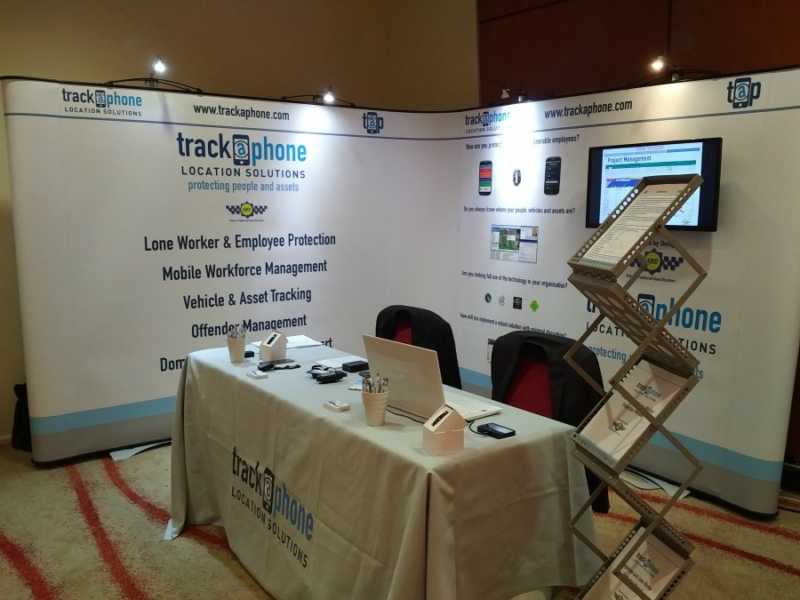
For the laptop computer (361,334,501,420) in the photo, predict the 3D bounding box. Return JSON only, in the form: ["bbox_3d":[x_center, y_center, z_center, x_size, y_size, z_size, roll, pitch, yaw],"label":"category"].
[{"bbox_3d":[0.131,0.289,2.462,0.395,0.309,0.391,-9,14,-44],"label":"laptop computer"}]

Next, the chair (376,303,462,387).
[{"bbox_3d":[-0.059,0.532,3.542,0.550,0.950,0.570,10,14,43],"label":"chair"}]

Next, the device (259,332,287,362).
[{"bbox_3d":[-0.652,0.239,3.233,0.098,0.130,0.090,-8,13,-41],"label":"device"}]

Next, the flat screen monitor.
[{"bbox_3d":[1.354,-0.609,3.363,0.060,0.452,0.742,-7,13,-39],"label":"flat screen monitor"}]

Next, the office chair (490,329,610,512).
[{"bbox_3d":[0.522,0.660,2.833,0.550,0.950,0.570,10,14,43],"label":"office chair"}]

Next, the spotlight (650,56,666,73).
[{"bbox_3d":[1.292,-1.179,3.125,0.075,0.080,0.070,-7,13,-39],"label":"spotlight"}]

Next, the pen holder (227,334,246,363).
[{"bbox_3d":[-0.834,0.239,3.199,0.092,0.138,0.092,-8,13,-41],"label":"pen holder"}]

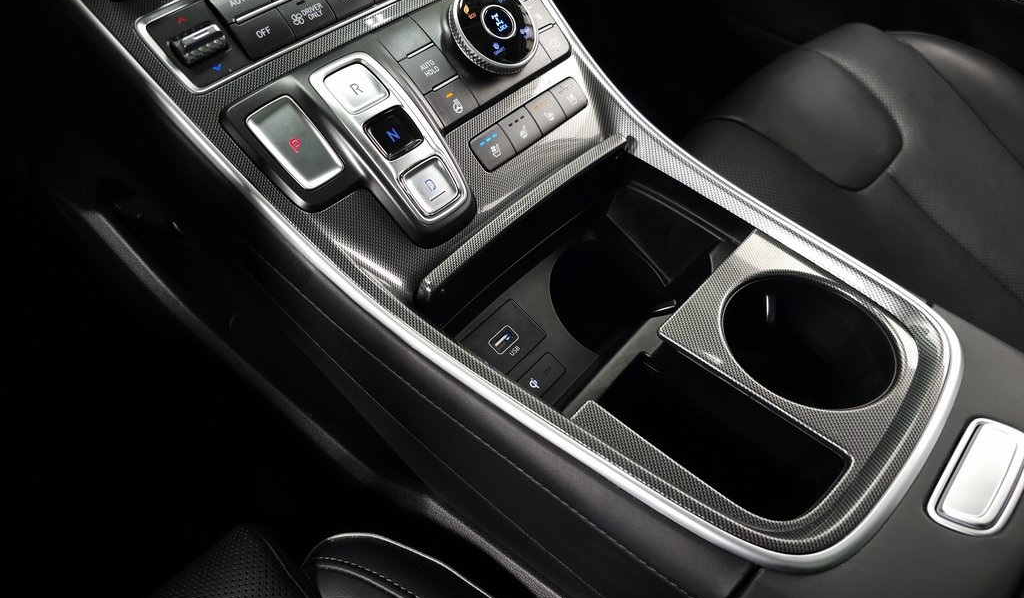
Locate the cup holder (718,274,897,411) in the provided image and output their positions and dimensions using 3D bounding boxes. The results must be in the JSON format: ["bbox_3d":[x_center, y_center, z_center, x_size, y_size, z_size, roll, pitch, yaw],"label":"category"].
[{"bbox_3d":[0.149,0.044,0.373,0.086,0.070,0.086,2,48,-2],"label":"cup holder"}]

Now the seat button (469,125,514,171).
[{"bbox_3d":[-0.011,-0.083,0.383,0.024,0.006,0.021,-39,95,-31],"label":"seat button"}]

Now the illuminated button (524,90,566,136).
[{"bbox_3d":[0.019,-0.110,0.408,0.024,0.006,0.020,-39,95,-31],"label":"illuminated button"}]

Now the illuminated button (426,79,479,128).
[{"bbox_3d":[-0.034,-0.107,0.376,0.027,0.006,0.020,-39,95,-31],"label":"illuminated button"}]

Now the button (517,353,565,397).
[{"bbox_3d":[0.017,0.043,0.376,0.015,0.005,0.025,45,58,9],"label":"button"}]

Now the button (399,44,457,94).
[{"bbox_3d":[-0.046,-0.125,0.374,0.026,0.006,0.021,-39,95,-31],"label":"button"}]

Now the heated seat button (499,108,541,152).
[{"bbox_3d":[0.004,-0.097,0.396,0.023,0.006,0.021,-39,95,-31],"label":"heated seat button"}]

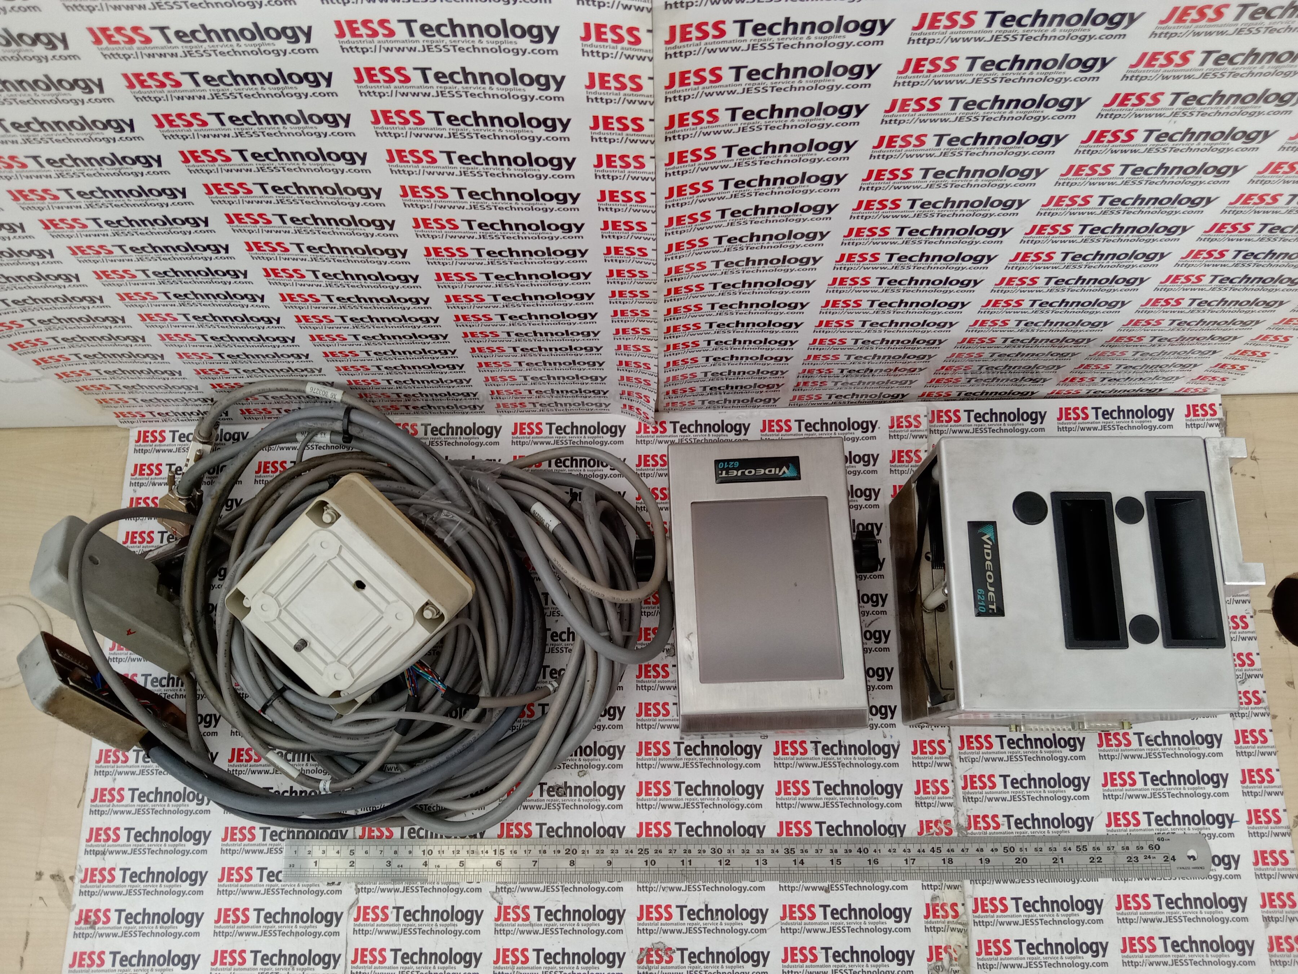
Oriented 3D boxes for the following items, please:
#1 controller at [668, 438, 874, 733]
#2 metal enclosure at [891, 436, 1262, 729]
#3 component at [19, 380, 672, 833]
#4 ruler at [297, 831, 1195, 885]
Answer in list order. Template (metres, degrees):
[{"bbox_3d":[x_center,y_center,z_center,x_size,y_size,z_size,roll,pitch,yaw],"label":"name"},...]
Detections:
[{"bbox_3d":[0.078,0.074,0.682,0.119,0.077,0.193,-3,73,1],"label":"controller"},{"bbox_3d":[0.274,0.069,0.643,0.187,0.147,0.167,0,73,1],"label":"metal enclosure"},{"bbox_3d":[-0.211,0.078,0.663,0.457,0.124,0.306,0,73,1],"label":"component"},{"bbox_3d":[0.065,0.254,0.668,0.636,0.002,0.029,-1,73,1],"label":"ruler"}]

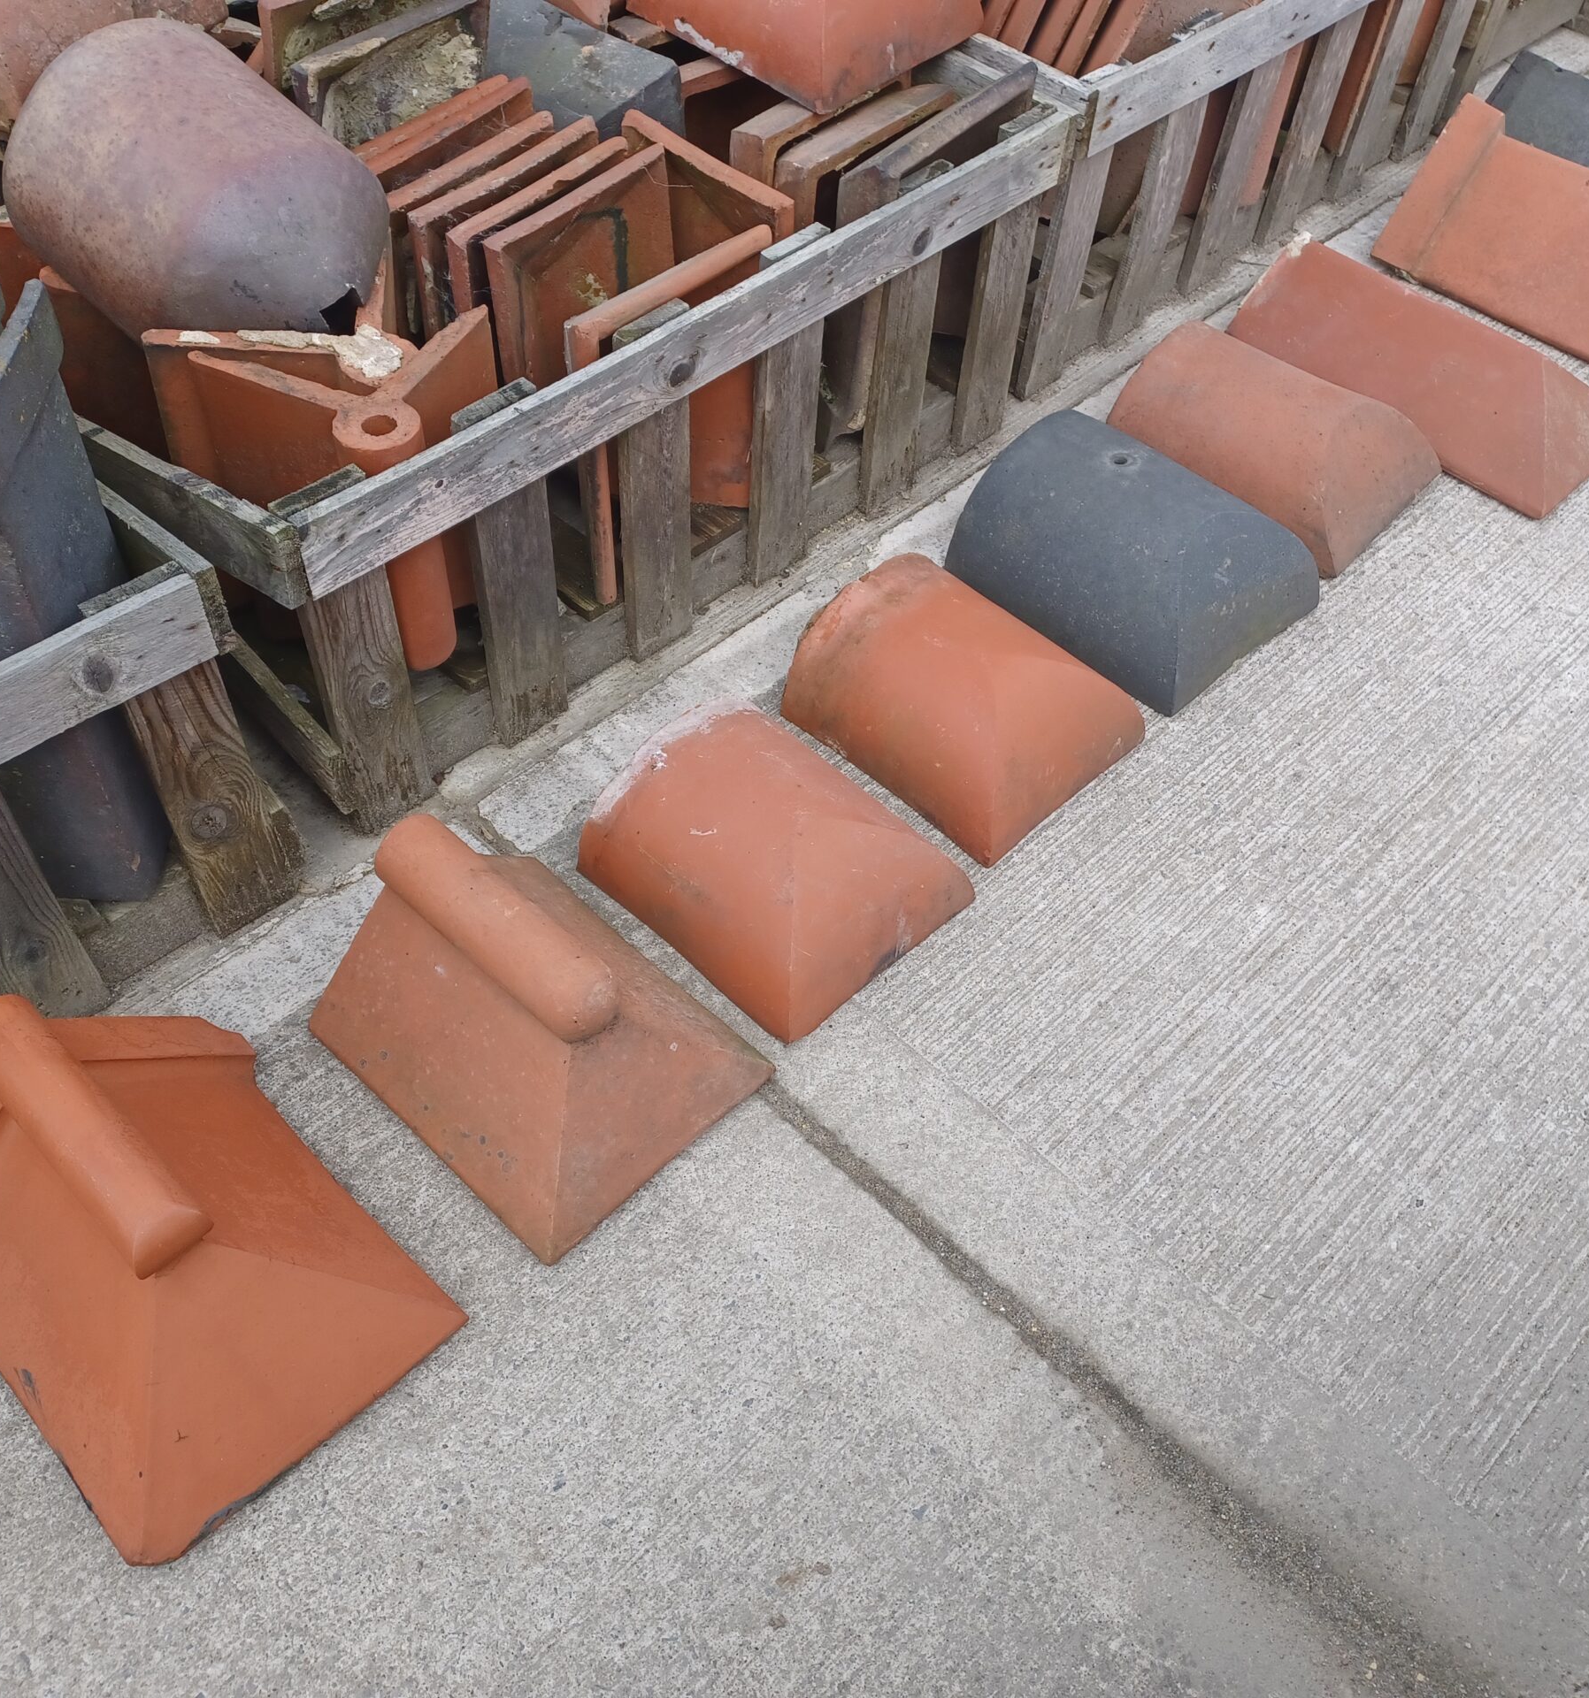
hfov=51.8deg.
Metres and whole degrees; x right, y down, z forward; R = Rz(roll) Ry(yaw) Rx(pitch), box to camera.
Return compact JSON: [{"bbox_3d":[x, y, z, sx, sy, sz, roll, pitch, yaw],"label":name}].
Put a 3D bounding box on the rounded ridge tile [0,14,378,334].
[{"bbox_3d":[-0.528,-0.602,1.479,0.259,0.159,0.260,41,55,9],"label":"rounded ridge tile"}]

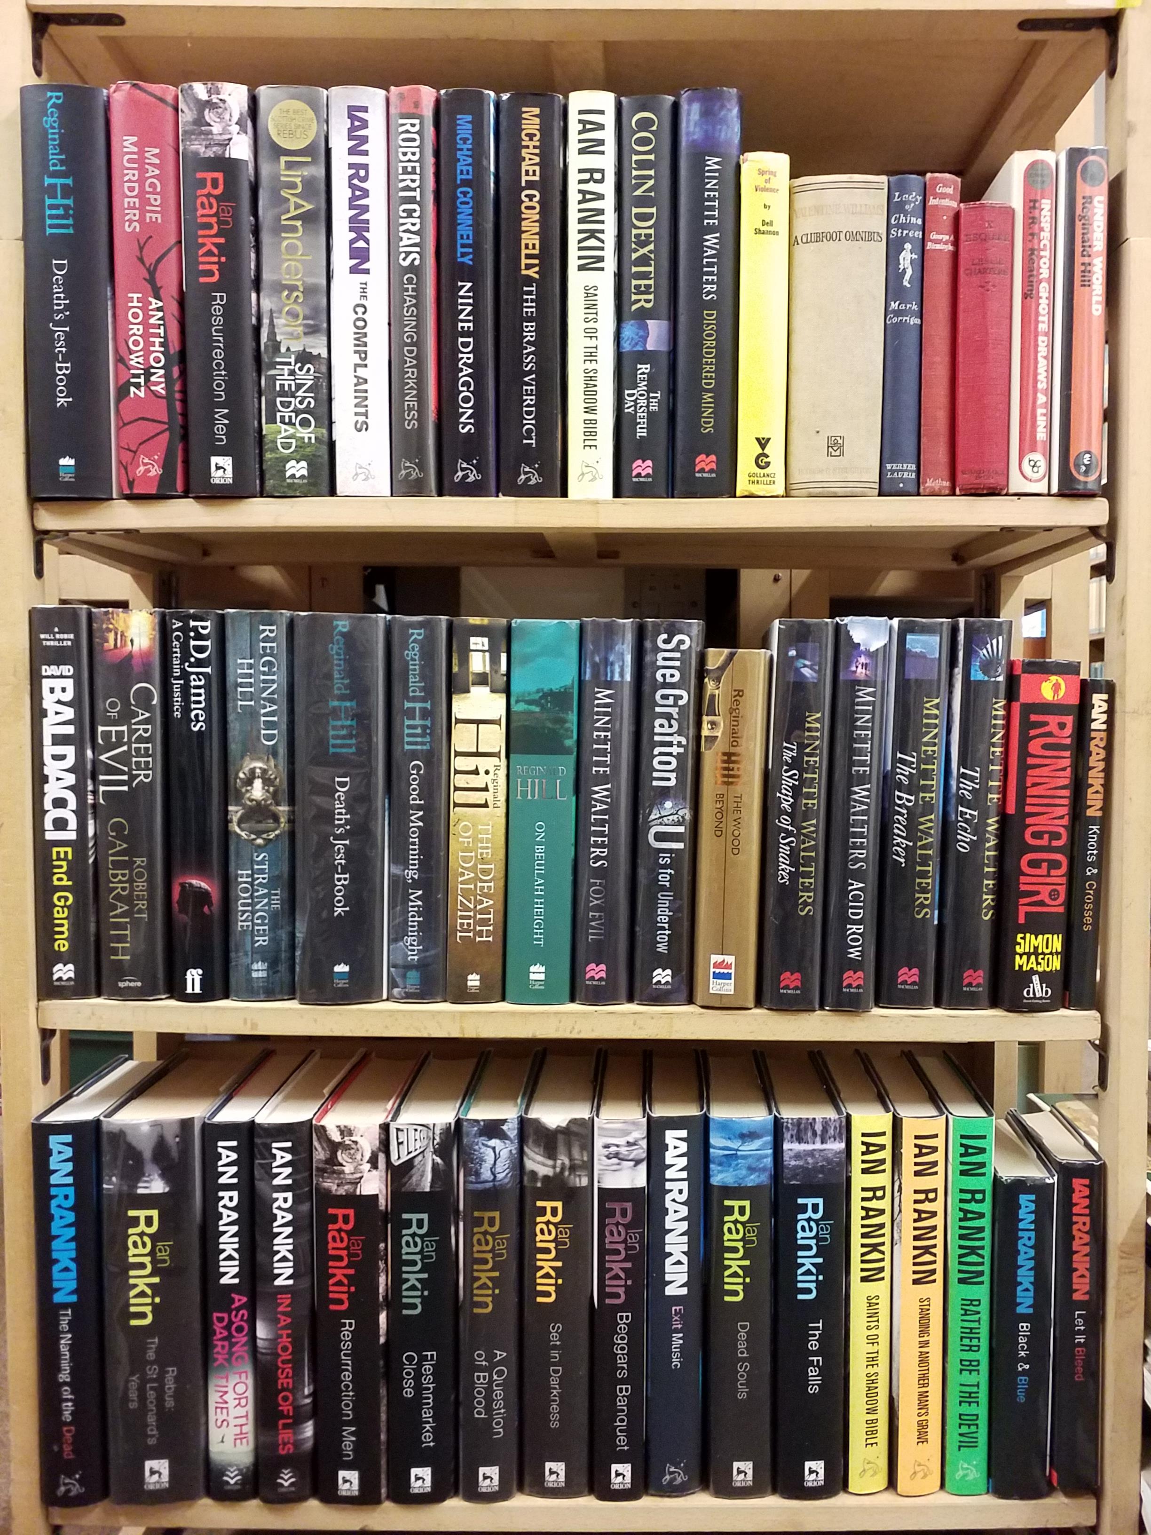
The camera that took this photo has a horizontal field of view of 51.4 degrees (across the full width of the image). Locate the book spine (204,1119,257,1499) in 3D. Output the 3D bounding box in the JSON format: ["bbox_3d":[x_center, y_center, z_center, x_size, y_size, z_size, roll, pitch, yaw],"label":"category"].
[{"bbox_3d":[-0.210,0.334,0.819,0.030,0.238,0.156,0,2,2],"label":"book spine"}]

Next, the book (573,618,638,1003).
[{"bbox_3d":[0.022,0.024,0.813,0.035,0.238,0.156,1,4,1],"label":"book"}]

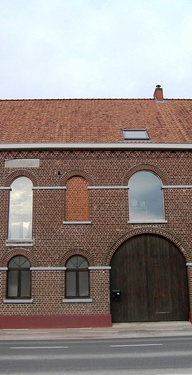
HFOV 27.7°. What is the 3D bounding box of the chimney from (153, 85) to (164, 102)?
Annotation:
[{"bbox_3d":[3.590,-5.376,22.457,0.450,1.050,0.500,0,-14,-2],"label":"chimney"}]

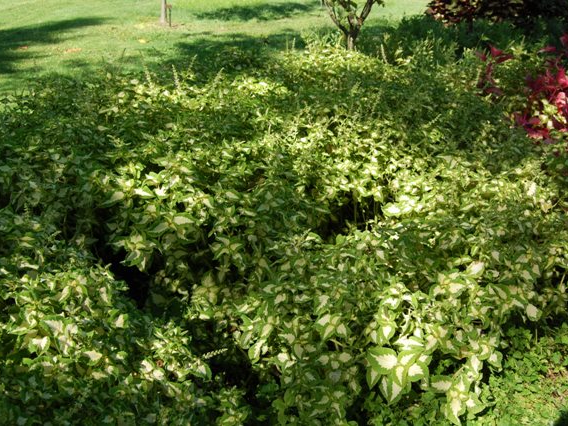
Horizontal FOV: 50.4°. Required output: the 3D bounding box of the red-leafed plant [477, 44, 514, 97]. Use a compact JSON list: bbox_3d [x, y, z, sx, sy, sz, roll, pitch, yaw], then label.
[{"bbox_3d":[1.751,-1.167,5.000,0.310,0.420,0.300,0,25,0],"label":"red-leafed plant"}]

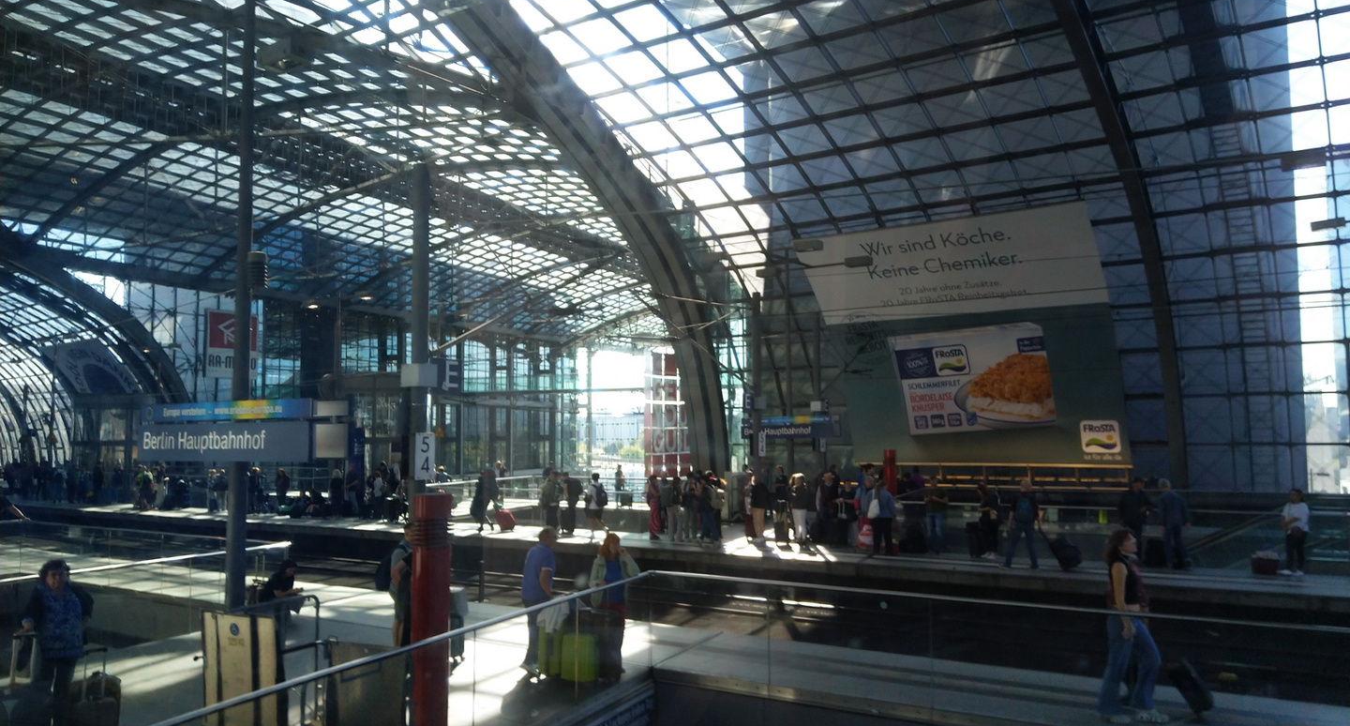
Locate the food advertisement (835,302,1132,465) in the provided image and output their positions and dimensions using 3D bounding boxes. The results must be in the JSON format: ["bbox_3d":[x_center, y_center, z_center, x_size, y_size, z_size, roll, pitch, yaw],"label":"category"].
[{"bbox_3d":[9.986,0.986,32.825,9.187,5.618,0.200,-3,23,31],"label":"food advertisement"}]

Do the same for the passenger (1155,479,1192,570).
[{"bbox_3d":[10.193,3.274,19.971,0.560,1.749,0.420,0,-4,2],"label":"passenger"}]

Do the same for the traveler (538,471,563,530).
[{"bbox_3d":[-3.448,3.869,27.028,0.620,1.718,0.480,0,-4,-5],"label":"traveler"}]

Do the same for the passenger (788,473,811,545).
[{"bbox_3d":[3.106,3.643,24.435,0.500,1.726,0.380,1,-4,-22],"label":"passenger"}]

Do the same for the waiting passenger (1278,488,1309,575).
[{"bbox_3d":[11.876,3.252,18.756,0.420,1.632,0.520,3,-5,-41],"label":"waiting passenger"}]

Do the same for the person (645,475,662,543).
[{"bbox_3d":[-0.584,3.759,25.546,0.420,1.695,0.420,0,-4,2],"label":"person"}]

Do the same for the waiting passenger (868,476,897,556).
[{"bbox_3d":[4.735,3.500,22.258,0.600,1.748,0.380,1,-4,-14],"label":"waiting passenger"}]

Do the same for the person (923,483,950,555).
[{"bbox_3d":[6.016,3.511,22.557,0.580,1.748,0.400,-2,-4,17],"label":"person"}]

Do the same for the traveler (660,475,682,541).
[{"bbox_3d":[-0.076,3.809,25.543,0.580,1.675,0.500,3,-6,-44],"label":"traveler"}]

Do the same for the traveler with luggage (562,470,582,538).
[{"bbox_3d":[-2.817,3.854,26.853,0.560,1.715,0.460,-1,-4,10],"label":"traveler with luggage"}]

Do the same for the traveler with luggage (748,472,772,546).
[{"bbox_3d":[2.189,3.692,24.972,0.520,1.790,0.500,0,-4,-6],"label":"traveler with luggage"}]

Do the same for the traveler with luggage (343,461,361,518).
[{"bbox_3d":[-10.996,4.347,33.532,0.460,1.798,0.500,2,-5,-28],"label":"traveler with luggage"}]

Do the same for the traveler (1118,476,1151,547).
[{"bbox_3d":[9.592,3.285,20.303,0.620,1.822,0.420,2,-5,-26],"label":"traveler"}]

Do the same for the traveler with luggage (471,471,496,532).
[{"bbox_3d":[-5.538,3.974,28.163,0.680,1.694,0.520,-2,-4,22],"label":"traveler with luggage"}]

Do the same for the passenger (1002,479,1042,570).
[{"bbox_3d":[7.047,3.276,19.877,0.660,1.769,0.520,-1,-4,5],"label":"passenger"}]

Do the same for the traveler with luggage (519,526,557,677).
[{"bbox_3d":[-1.605,2.777,11.479,0.480,1.689,0.480,0,-4,-10],"label":"traveler with luggage"}]

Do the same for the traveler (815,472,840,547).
[{"bbox_3d":[3.841,3.634,24.582,0.580,1.755,0.400,0,-4,2],"label":"traveler"}]

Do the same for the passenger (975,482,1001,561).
[{"bbox_3d":[6.993,3.483,21.738,0.520,1.672,0.450,1,-4,-17],"label":"passenger"}]

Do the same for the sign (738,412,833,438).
[{"bbox_3d":[3.243,1.874,28.453,2.904,0.652,0.200,-3,-5,31],"label":"sign"}]

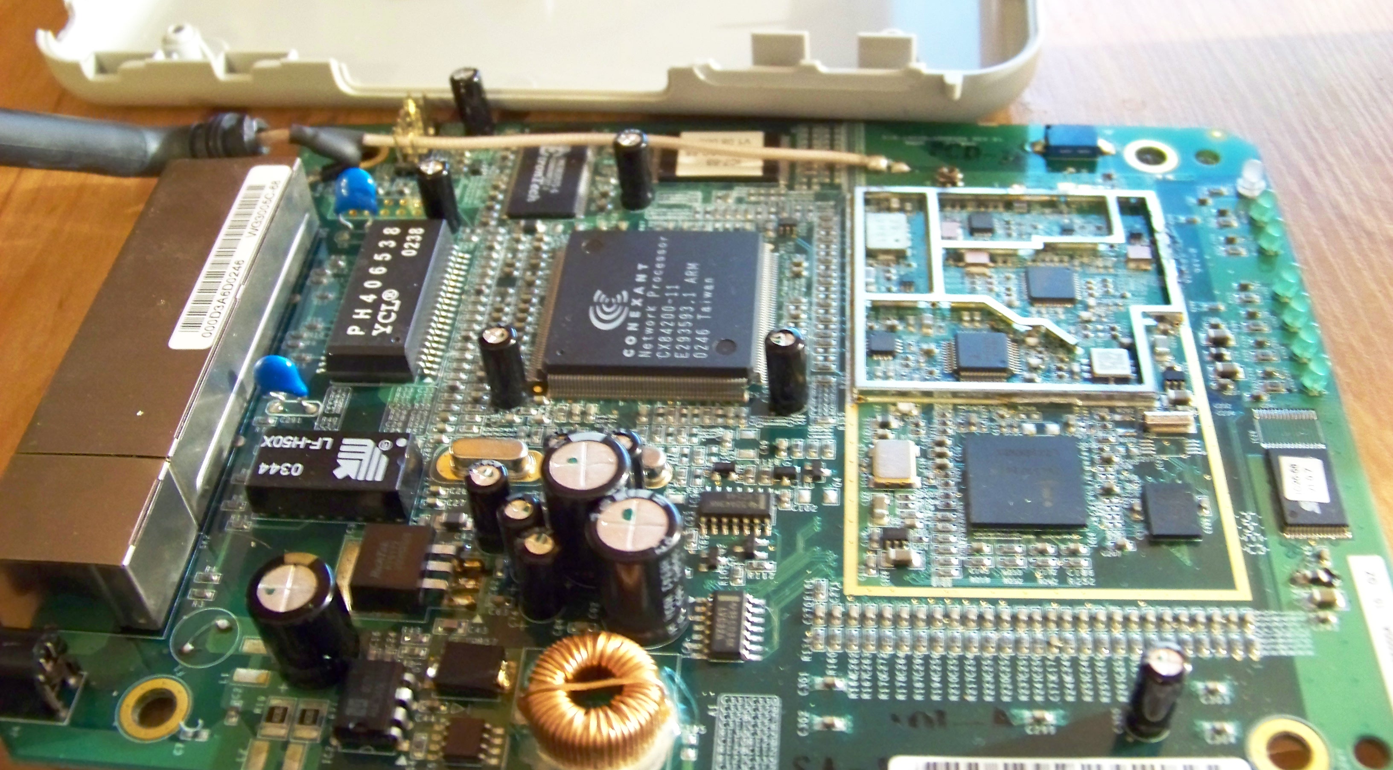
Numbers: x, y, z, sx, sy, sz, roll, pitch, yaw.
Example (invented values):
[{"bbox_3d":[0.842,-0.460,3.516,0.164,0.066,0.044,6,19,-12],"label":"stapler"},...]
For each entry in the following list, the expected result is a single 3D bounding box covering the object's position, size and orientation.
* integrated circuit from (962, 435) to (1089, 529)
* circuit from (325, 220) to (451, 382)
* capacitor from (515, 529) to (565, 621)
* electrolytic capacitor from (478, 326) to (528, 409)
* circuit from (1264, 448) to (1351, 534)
[{"bbox_3d":[0.041,0.012,0.180,0.014,0.001,0.014,1,47,5],"label":"integrated circuit"},{"bbox_3d":[-0.042,-0.012,0.202,0.011,0.005,0.027,0,46,6],"label":"circuit"},{"bbox_3d":[-0.018,0.021,0.162,0.005,0.011,0.005,4,46,3],"label":"capacitor"},{"bbox_3d":[-0.025,-0.002,0.186,0.005,0.011,0.005,2,46,4],"label":"electrolytic capacitor"},{"bbox_3d":[0.074,0.013,0.176,0.008,0.001,0.013,1,47,5],"label":"circuit"}]

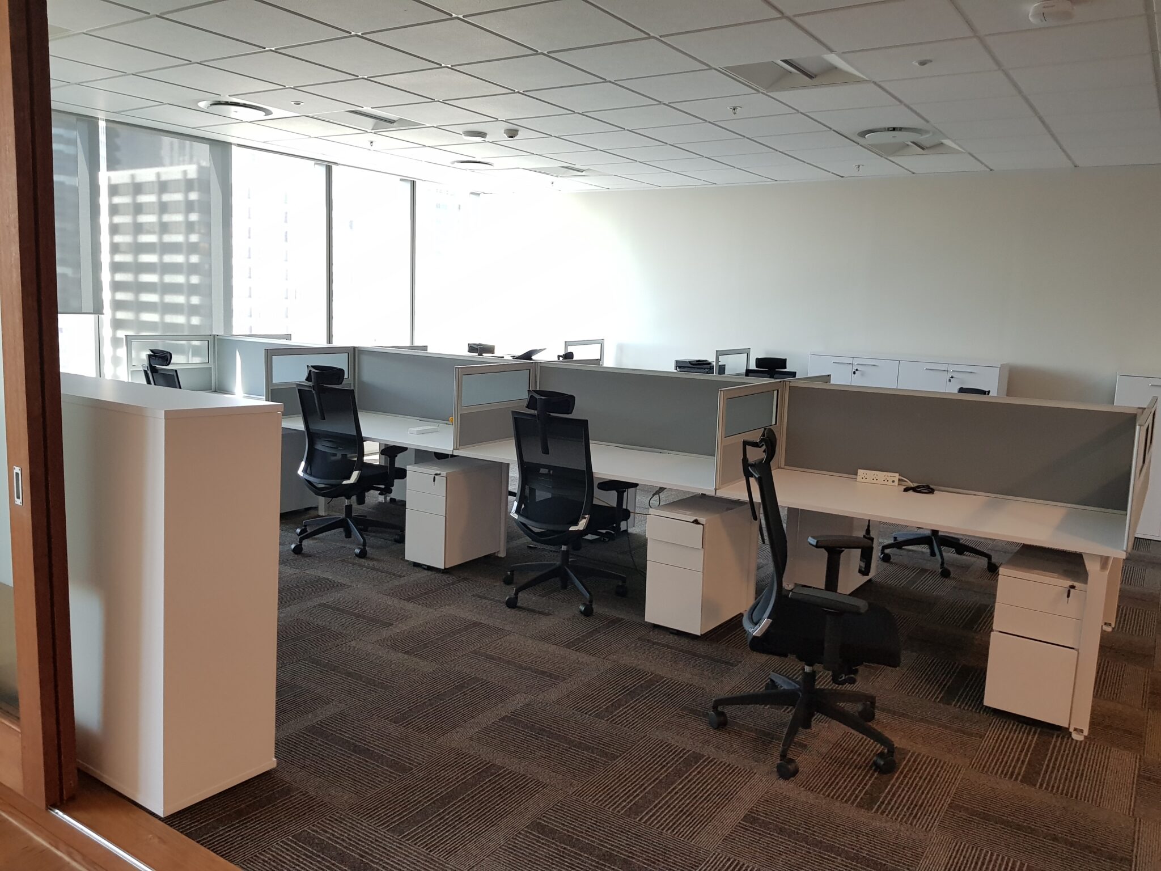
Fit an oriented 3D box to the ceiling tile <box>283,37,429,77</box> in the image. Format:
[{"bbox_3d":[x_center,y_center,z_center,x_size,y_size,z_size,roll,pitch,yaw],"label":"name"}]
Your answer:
[{"bbox_3d":[-1.113,-1.904,4.367,0.600,0.020,0.600,8,10,33],"label":"ceiling tile"}]

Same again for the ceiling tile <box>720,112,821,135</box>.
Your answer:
[{"bbox_3d":[1.217,-1.972,5.565,0.600,0.020,0.600,8,10,34],"label":"ceiling tile"}]

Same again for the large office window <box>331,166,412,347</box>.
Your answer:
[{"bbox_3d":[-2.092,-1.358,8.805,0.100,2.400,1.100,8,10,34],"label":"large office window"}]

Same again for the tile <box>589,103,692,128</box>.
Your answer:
[{"bbox_3d":[0.404,-2.019,5.514,0.590,0.020,0.590,8,11,33],"label":"tile"}]

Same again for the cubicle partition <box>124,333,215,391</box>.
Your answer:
[{"bbox_3d":[-3.285,-0.568,7.026,0.030,0.465,0.760,8,10,32],"label":"cubicle partition"}]

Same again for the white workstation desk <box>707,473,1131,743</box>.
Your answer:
[{"bbox_3d":[1.506,0.665,3.944,1.560,0.735,0.760,7,10,29],"label":"white workstation desk"}]

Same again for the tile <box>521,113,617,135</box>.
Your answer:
[{"bbox_3d":[-0.100,-2.074,5.809,0.595,0.020,0.595,8,11,33],"label":"tile"}]

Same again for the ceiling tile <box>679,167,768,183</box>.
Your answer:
[{"bbox_3d":[1.218,-2.310,7.688,0.600,0.020,0.600,8,11,33],"label":"ceiling tile"}]

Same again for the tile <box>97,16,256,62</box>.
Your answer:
[{"bbox_3d":[-1.946,-1.910,4.194,0.600,0.020,0.600,8,10,33],"label":"tile"}]

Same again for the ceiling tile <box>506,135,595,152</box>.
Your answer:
[{"bbox_3d":[-0.269,-2.208,6.629,0.595,0.020,0.595,8,11,33],"label":"ceiling tile"}]

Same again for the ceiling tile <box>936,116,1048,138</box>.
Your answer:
[{"bbox_3d":[2.564,-1.931,5.499,0.590,0.020,0.590,8,10,33],"label":"ceiling tile"}]

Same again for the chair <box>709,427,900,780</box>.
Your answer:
[{"bbox_3d":[0.850,0.550,3.134,0.690,1.145,0.670,5,9,17],"label":"chair"}]

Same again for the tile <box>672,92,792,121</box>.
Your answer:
[{"bbox_3d":[0.900,-1.938,5.155,0.590,0.020,0.590,8,10,33],"label":"tile"}]

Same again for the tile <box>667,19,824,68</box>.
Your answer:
[{"bbox_3d":[0.742,-1.736,3.844,0.590,0.020,0.590,8,10,33],"label":"tile"}]

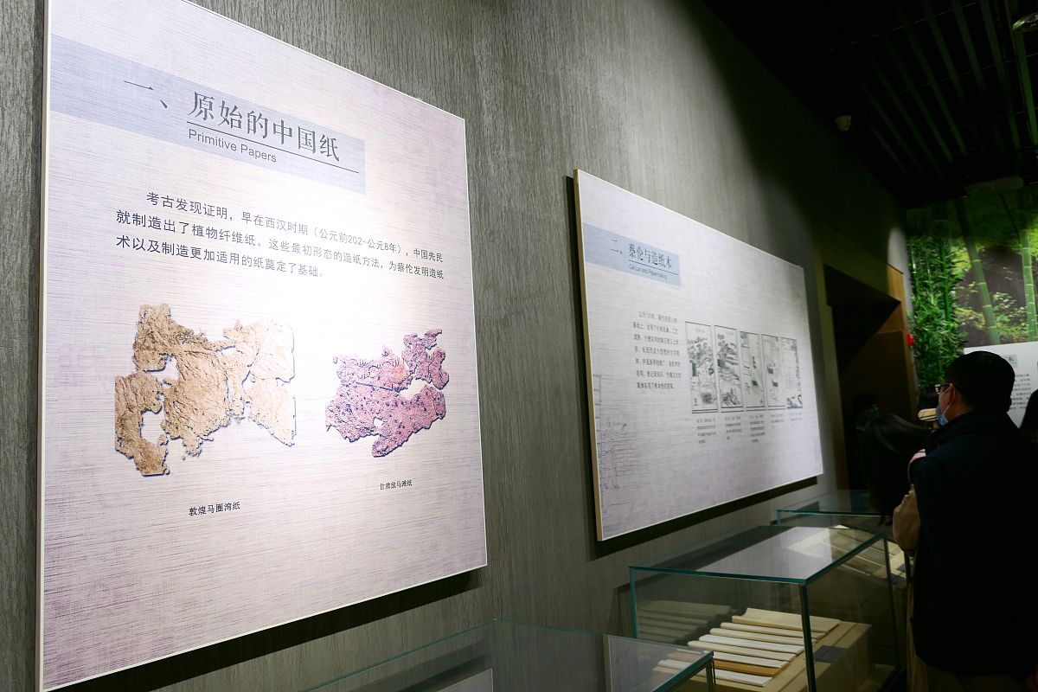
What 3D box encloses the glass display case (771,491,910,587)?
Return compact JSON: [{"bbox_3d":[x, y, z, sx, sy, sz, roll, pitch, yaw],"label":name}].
[{"bbox_3d":[1.746,1.018,3.470,0.535,0.480,0.930,-9,-9,38],"label":"glass display case"}]

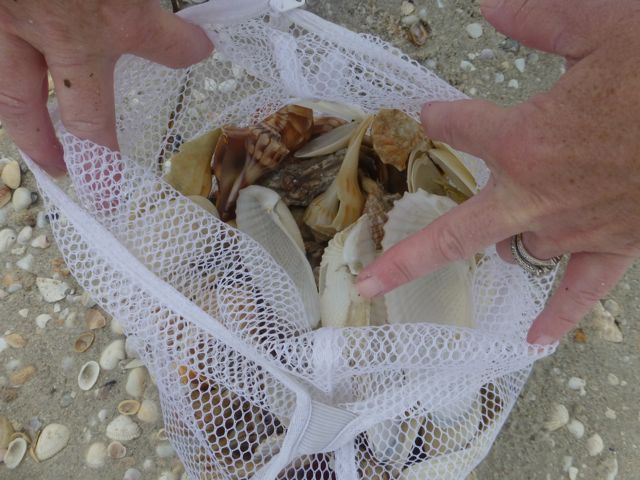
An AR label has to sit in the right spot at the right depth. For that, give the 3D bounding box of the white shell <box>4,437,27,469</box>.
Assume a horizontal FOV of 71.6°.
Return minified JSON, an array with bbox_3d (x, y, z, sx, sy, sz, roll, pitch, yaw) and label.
[{"bbox_3d":[-0.248,0.175,0.362,0.014,0.007,0.022,3,62,2],"label":"white shell"}]

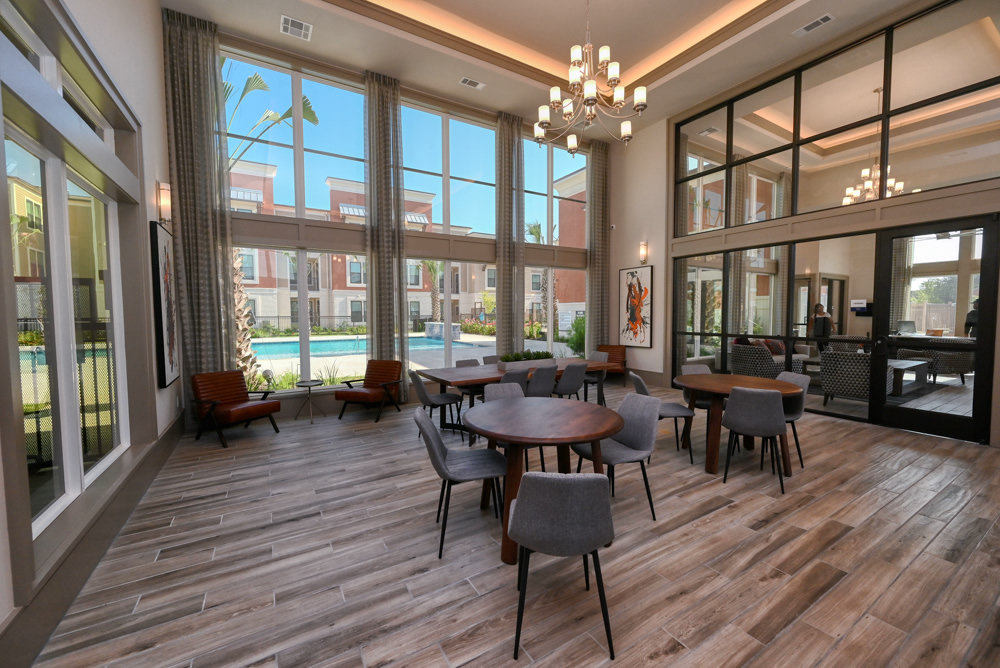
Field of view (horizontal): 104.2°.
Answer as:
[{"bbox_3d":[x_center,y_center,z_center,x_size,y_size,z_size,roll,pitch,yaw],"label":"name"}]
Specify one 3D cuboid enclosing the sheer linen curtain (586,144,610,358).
[{"bbox_3d":[2.077,-1.487,8.217,0.570,4.980,0.160,-2,4,-31],"label":"sheer linen curtain"}]

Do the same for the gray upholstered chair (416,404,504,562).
[{"bbox_3d":[-0.212,0.909,2.513,0.580,0.830,0.470,-1,3,-9],"label":"gray upholstered chair"}]

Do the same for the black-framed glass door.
[{"bbox_3d":[5.031,-0.046,4.573,0.080,2.440,0.930,-2,4,-31],"label":"black-framed glass door"}]

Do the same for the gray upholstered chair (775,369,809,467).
[{"bbox_3d":[2.612,0.817,3.752,0.545,0.840,0.470,-1,3,-8],"label":"gray upholstered chair"}]

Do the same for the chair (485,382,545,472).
[{"bbox_3d":[0.116,0.842,3.104,0.458,0.826,0.569,-2,3,-19],"label":"chair"}]

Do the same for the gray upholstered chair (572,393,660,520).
[{"bbox_3d":[0.838,0.881,2.788,0.545,0.840,0.470,-2,4,-28],"label":"gray upholstered chair"}]

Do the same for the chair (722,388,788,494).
[{"bbox_3d":[2.162,0.850,3.326,0.470,0.830,0.580,1,4,30],"label":"chair"}]

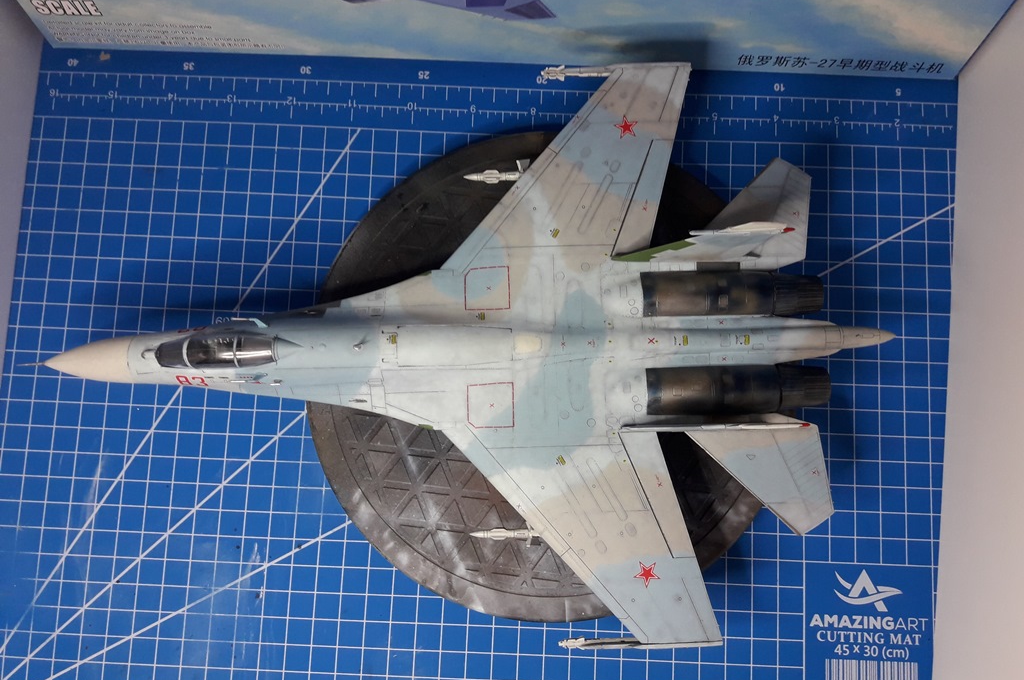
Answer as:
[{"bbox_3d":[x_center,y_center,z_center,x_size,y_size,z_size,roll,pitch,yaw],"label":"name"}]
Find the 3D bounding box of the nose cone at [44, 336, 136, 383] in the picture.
[{"bbox_3d":[-0.151,0.008,0.295,0.032,0.017,0.017,-2,82,0],"label":"nose cone"}]

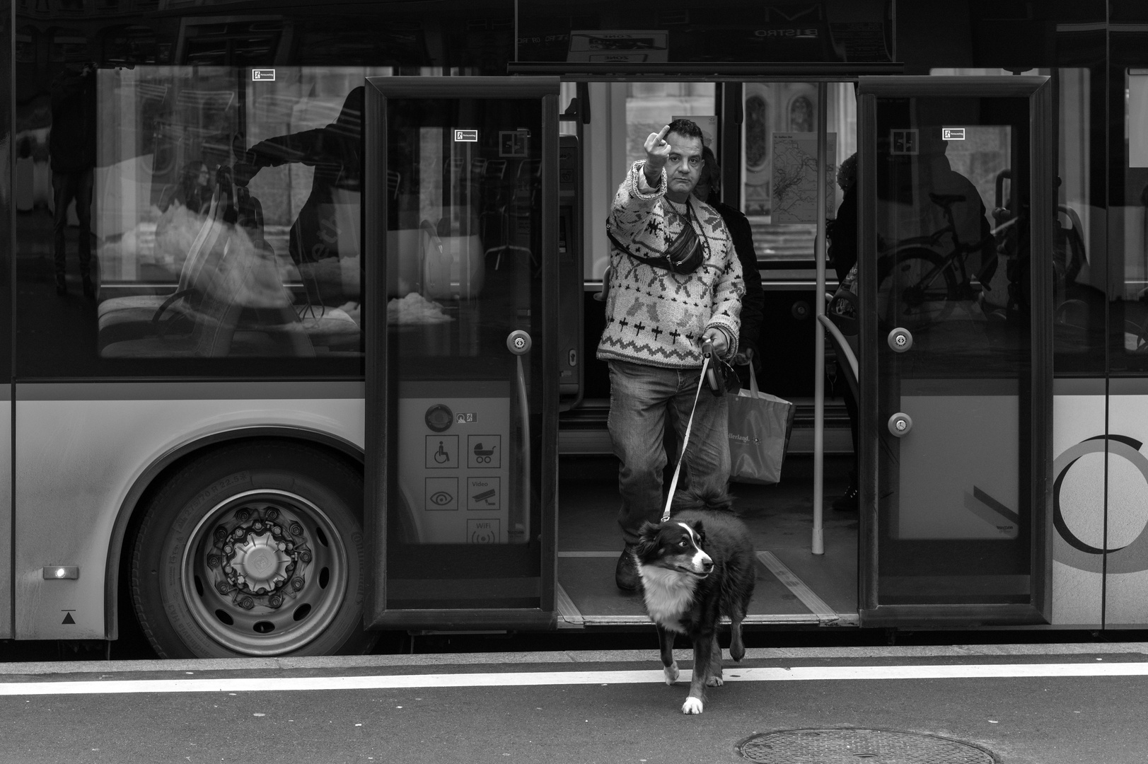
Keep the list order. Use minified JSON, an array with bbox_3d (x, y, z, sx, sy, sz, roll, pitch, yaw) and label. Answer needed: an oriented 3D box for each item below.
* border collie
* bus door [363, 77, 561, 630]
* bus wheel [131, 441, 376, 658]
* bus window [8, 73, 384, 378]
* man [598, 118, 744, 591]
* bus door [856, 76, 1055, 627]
[{"bbox_3d":[0.380,0.690,7.580,0.280,0.620,0.720,1,2,14],"label":"border collie"},{"bbox_3d":[-0.398,-0.103,8.450,0.690,1.950,0.080,0,1,0],"label":"bus door"},{"bbox_3d":[-1.124,0.689,8.680,0.950,0.950,0.300,0,1,0],"label":"bus wheel"},{"bbox_3d":[-1.327,-0.576,8.550,1.340,1.120,0.060,0,1,0],"label":"bus window"},{"bbox_3d":[0.366,-0.103,9.030,0.540,1.770,0.560,0,2,-3],"label":"man"},{"bbox_3d":[1.346,-0.108,8.450,0.690,1.950,0.080,0,1,0],"label":"bus door"}]

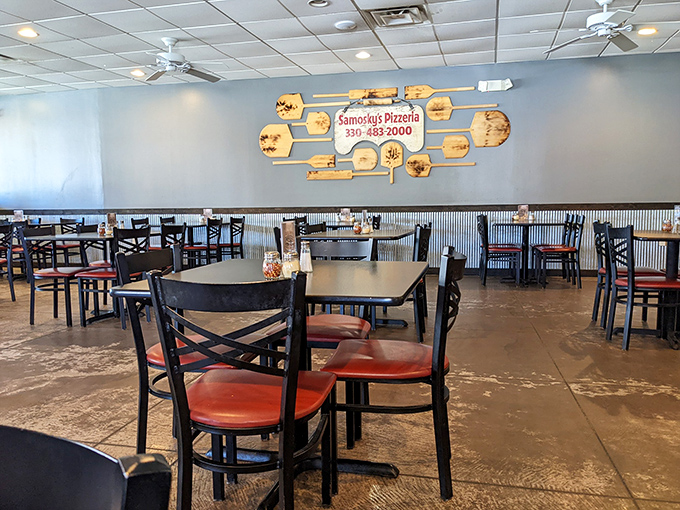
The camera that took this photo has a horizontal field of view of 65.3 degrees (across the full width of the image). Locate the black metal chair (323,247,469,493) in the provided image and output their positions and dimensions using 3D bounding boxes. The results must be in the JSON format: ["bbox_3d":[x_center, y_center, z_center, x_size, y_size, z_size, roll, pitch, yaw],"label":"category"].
[{"bbox_3d":[0.207,0.402,1.921,0.465,0.834,0.420,0,6,9],"label":"black metal chair"}]

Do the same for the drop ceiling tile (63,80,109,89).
[{"bbox_3d":[-3.733,-2.499,7.852,0.600,0.020,0.450,1,6,14],"label":"drop ceiling tile"}]

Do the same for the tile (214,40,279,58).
[{"bbox_3d":[-1.085,-2.396,6.180,0.600,0.020,0.600,1,6,15],"label":"tile"}]

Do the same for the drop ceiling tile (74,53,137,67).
[{"bbox_3d":[-2.888,-2.424,6.652,0.600,0.020,0.600,1,6,15],"label":"drop ceiling tile"}]

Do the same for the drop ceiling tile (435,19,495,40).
[{"bbox_3d":[1.311,-2.317,5.471,0.603,0.020,0.603,1,7,14],"label":"drop ceiling tile"}]

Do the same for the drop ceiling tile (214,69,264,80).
[{"bbox_3d":[-1.383,-2.514,7.413,0.605,0.020,0.431,1,6,15],"label":"drop ceiling tile"}]

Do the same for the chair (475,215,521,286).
[{"bbox_3d":[1.946,-0.067,6.482,0.450,0.845,0.430,0,7,7],"label":"chair"}]

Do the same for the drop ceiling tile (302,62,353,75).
[{"bbox_3d":[-0.174,-2.477,7.057,0.603,0.020,0.535,1,7,14],"label":"drop ceiling tile"}]

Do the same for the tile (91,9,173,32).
[{"bbox_3d":[-1.942,-2.218,5.042,0.603,0.020,0.603,1,7,14],"label":"tile"}]

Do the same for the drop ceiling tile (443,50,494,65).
[{"bbox_3d":[1.639,-2.470,6.646,0.605,0.020,0.592,1,6,15],"label":"drop ceiling tile"}]

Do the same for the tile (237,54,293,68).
[{"bbox_3d":[-0.905,-2.420,6.654,0.603,0.020,0.603,1,7,14],"label":"tile"}]

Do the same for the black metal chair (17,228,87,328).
[{"bbox_3d":[-2.409,0.165,4.596,0.465,0.834,0.420,1,6,11],"label":"black metal chair"}]

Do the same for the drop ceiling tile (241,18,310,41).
[{"bbox_3d":[-0.638,-2.329,5.456,0.600,0.020,0.600,1,6,15],"label":"drop ceiling tile"}]

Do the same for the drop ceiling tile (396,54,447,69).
[{"bbox_3d":[1.012,-2.445,6.720,0.600,0.020,0.450,1,6,14],"label":"drop ceiling tile"}]

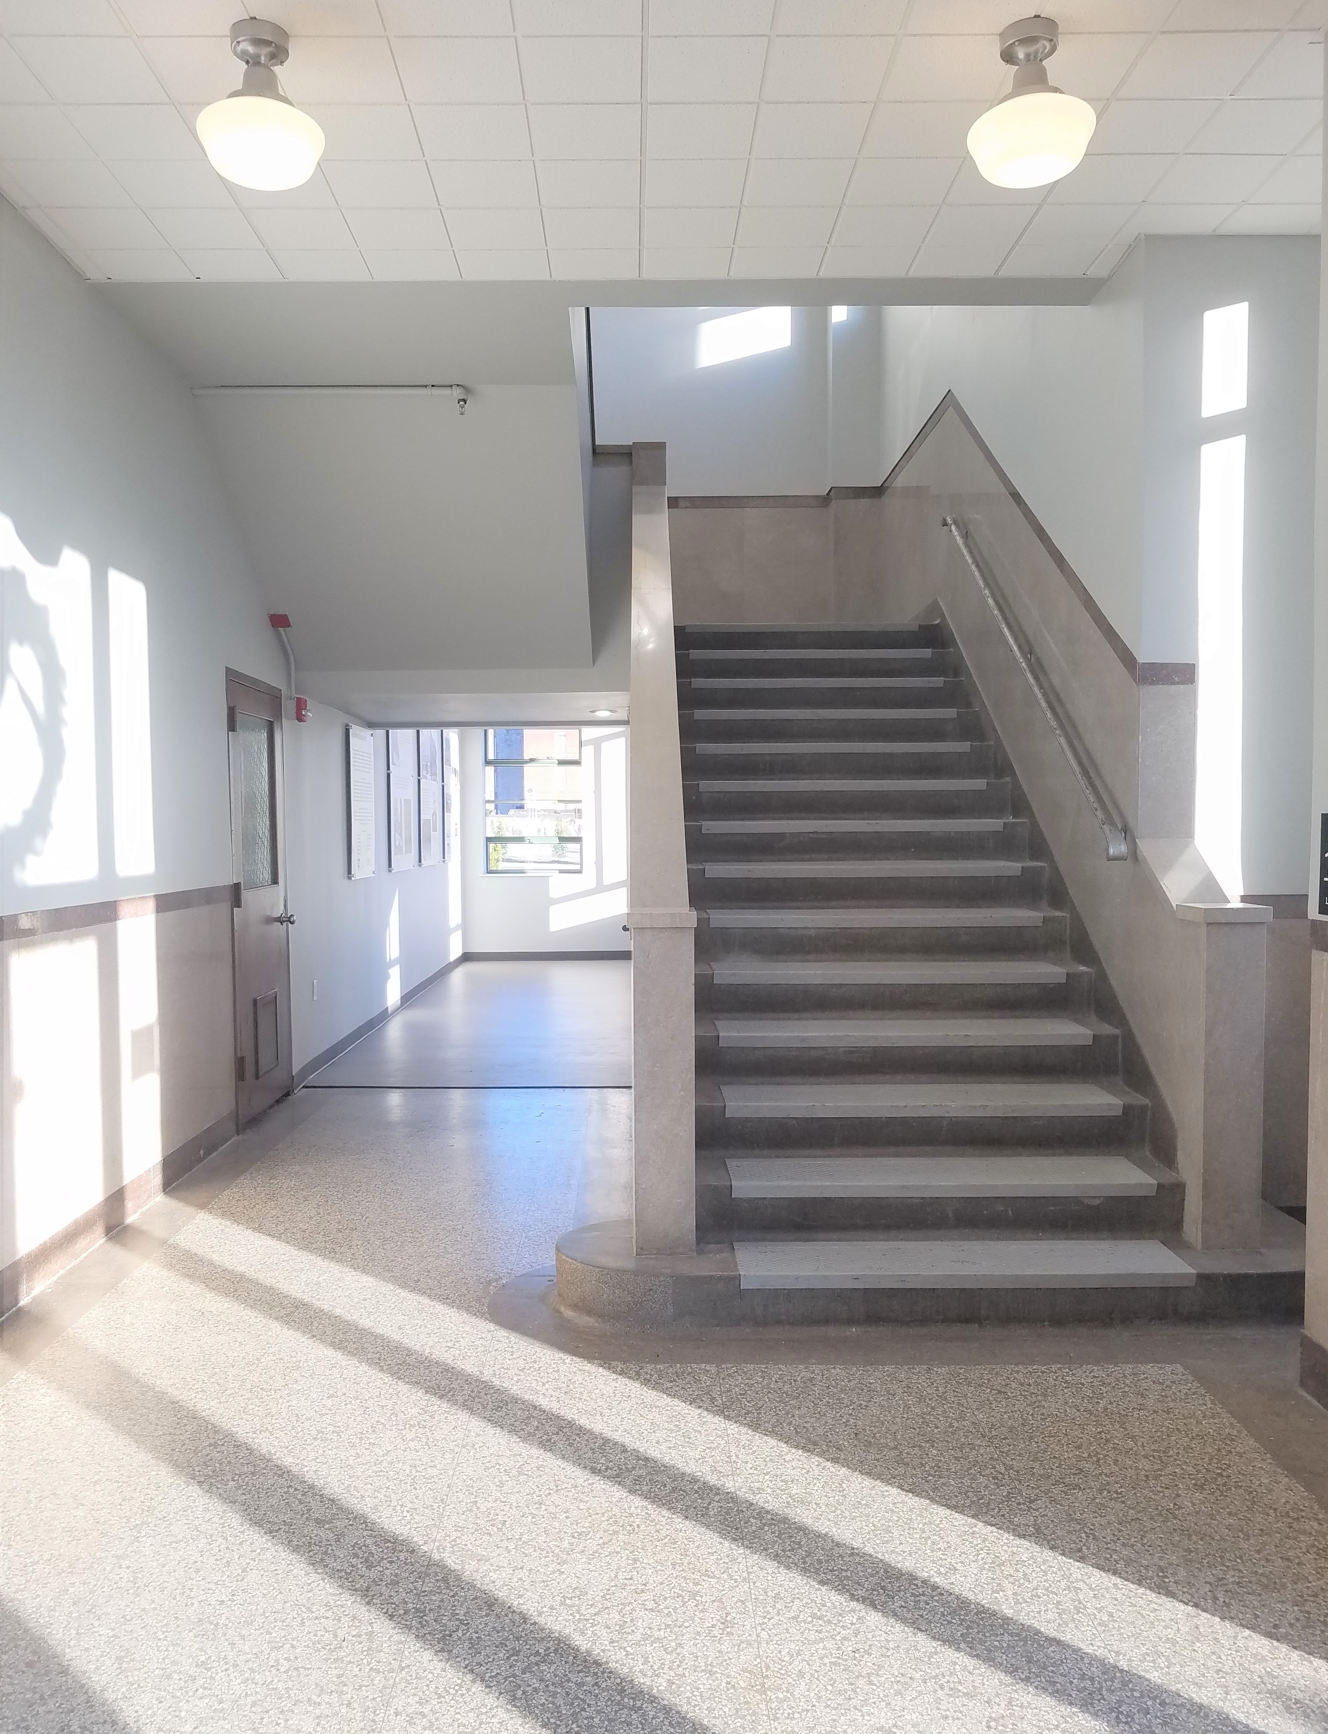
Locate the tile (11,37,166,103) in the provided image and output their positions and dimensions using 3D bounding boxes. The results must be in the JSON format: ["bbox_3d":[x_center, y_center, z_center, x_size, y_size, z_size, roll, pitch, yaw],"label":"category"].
[{"bbox_3d":[-1.401,-1.965,3.267,0.302,0.020,0.302,-1,3,-1],"label":"tile"}]

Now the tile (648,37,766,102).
[{"bbox_3d":[0.104,-1.984,3.296,0.302,0.020,0.302,-1,3,-1],"label":"tile"}]

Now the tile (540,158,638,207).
[{"bbox_3d":[-0.215,-2.009,3.889,0.302,0.020,0.300,-1,2,-1],"label":"tile"}]

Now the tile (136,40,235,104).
[{"bbox_3d":[-1.131,-2.020,3.365,0.305,0.020,0.305,-1,2,-1],"label":"tile"}]

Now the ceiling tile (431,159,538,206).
[{"bbox_3d":[-0.522,-2.007,3.893,0.302,0.020,0.302,-1,3,-1],"label":"ceiling tile"}]

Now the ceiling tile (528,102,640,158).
[{"bbox_3d":[-0.208,-2.011,3.621,0.305,0.019,0.300,-1,2,-1],"label":"ceiling tile"}]

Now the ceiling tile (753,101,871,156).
[{"bbox_3d":[0.405,-2.018,3.629,0.305,0.019,0.300,-1,2,-1],"label":"ceiling tile"}]

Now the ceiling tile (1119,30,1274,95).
[{"bbox_3d":[1.327,-2.017,3.345,0.305,0.019,0.300,-1,2,-1],"label":"ceiling tile"}]

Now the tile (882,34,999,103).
[{"bbox_3d":[0.713,-1.998,3.316,0.302,0.020,0.300,-1,2,-1],"label":"tile"}]

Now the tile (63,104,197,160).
[{"bbox_3d":[-1.413,-1.982,3.571,0.302,0.020,0.302,-1,3,-1],"label":"tile"}]

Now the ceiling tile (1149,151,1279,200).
[{"bbox_3d":[1.651,-2.070,3.991,0.305,0.020,0.305,-1,2,-1],"label":"ceiling tile"}]

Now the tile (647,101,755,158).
[{"bbox_3d":[0.095,-2.000,3.601,0.302,0.020,0.302,-1,3,-1],"label":"tile"}]

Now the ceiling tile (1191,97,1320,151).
[{"bbox_3d":[1.630,-2.030,3.643,0.305,0.019,0.300,-1,2,-1],"label":"ceiling tile"}]

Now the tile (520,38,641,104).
[{"bbox_3d":[-0.204,-2.030,3.375,0.305,0.020,0.305,-1,2,-1],"label":"tile"}]

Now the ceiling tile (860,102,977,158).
[{"bbox_3d":[0.705,-2.011,3.612,0.302,0.020,0.302,-1,3,-1],"label":"ceiling tile"}]

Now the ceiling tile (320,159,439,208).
[{"bbox_3d":[-0.838,-2.043,3.963,0.305,0.020,0.305,-1,2,-1],"label":"ceiling tile"}]

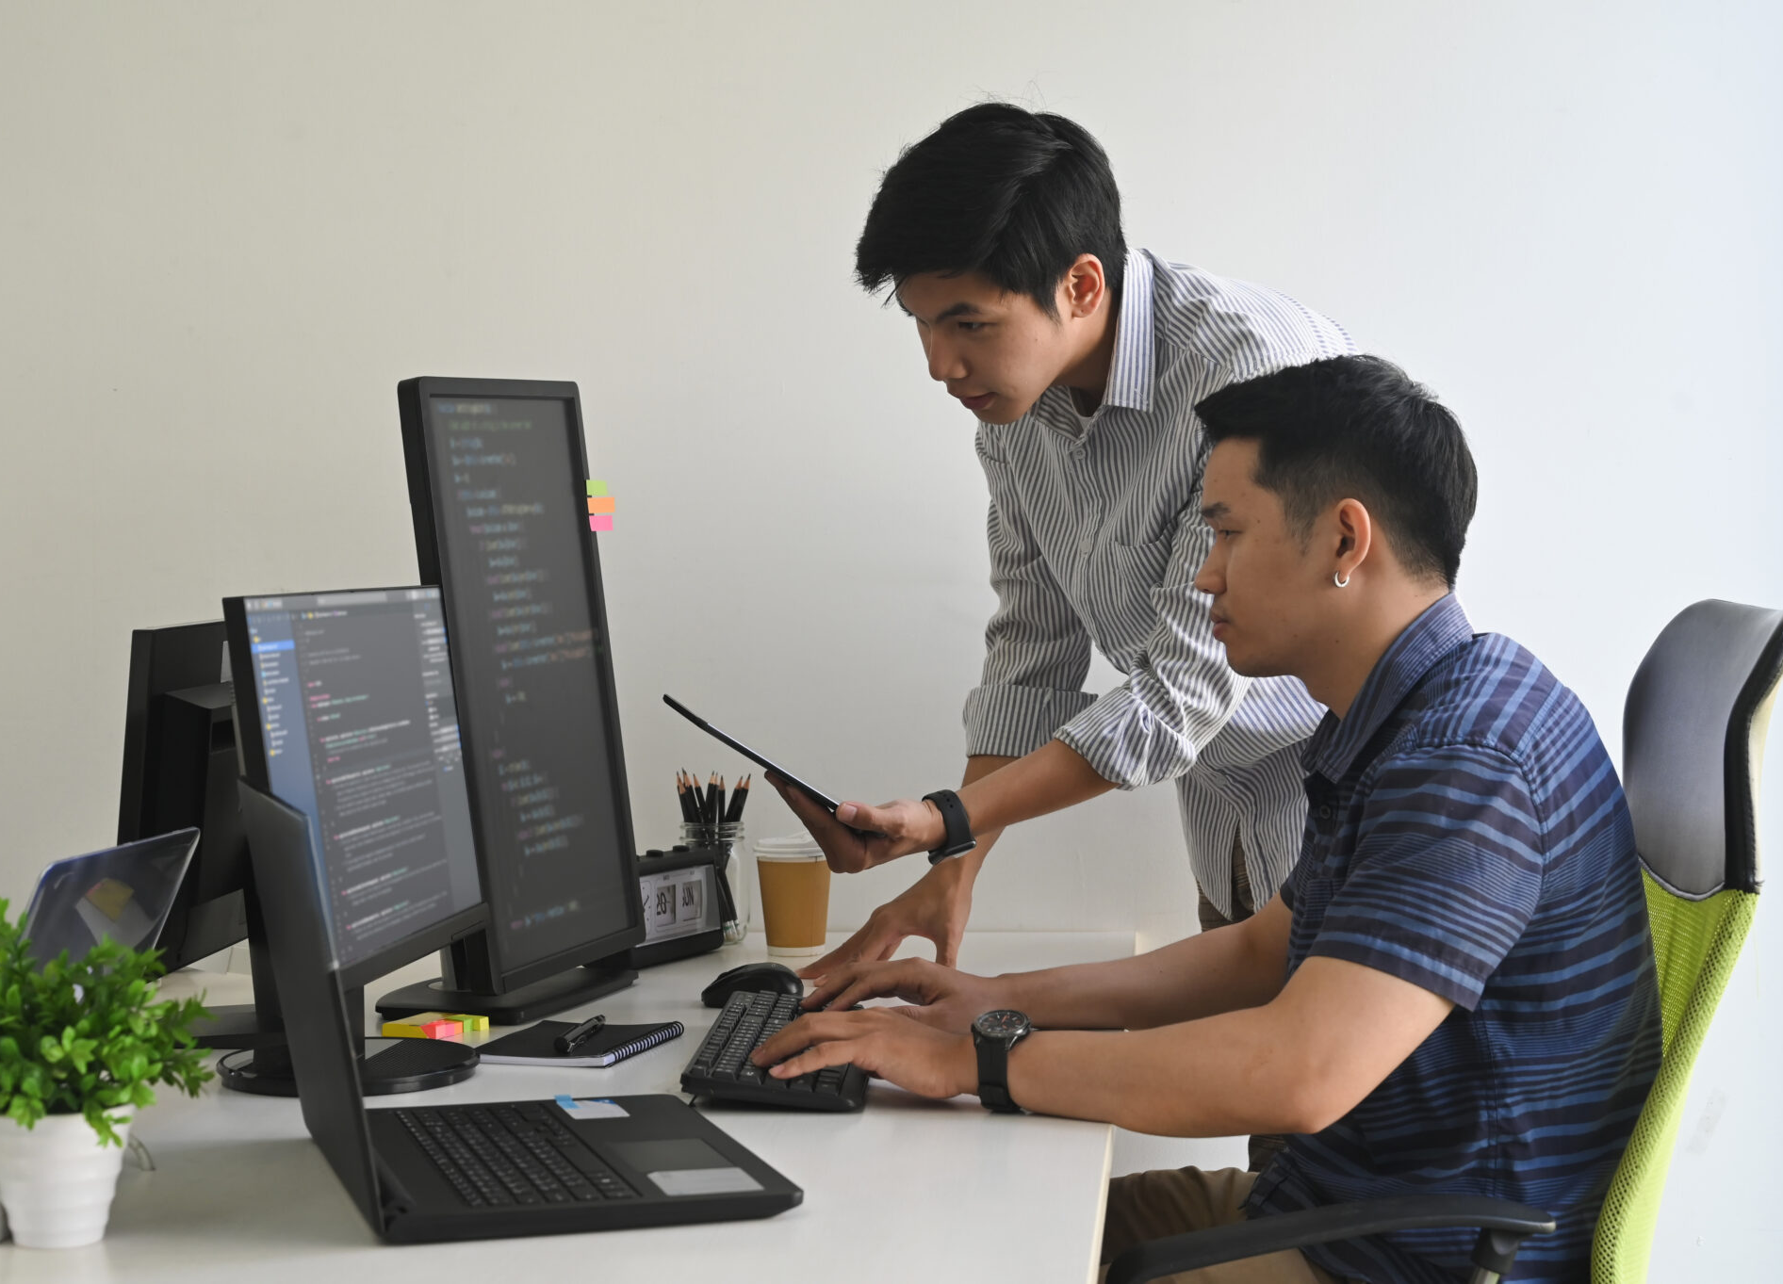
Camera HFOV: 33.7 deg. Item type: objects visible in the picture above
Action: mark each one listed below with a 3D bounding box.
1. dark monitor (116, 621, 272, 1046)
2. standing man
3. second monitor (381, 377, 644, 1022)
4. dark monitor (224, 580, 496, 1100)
[{"bbox_3d":[-0.557,0.164,2.667,0.190,0.375,0.505,-1,2,8],"label":"dark monitor"},{"bbox_3d":[0.204,0.272,2.863,0.670,1.580,0.540,-2,3,-33],"label":"standing man"},{"bbox_3d":[-0.382,0.048,2.788,0.190,0.592,0.340,0,2,18],"label":"second monitor"},{"bbox_3d":[-0.459,0.155,2.482,0.222,0.405,0.541,-1,2,7],"label":"dark monitor"}]

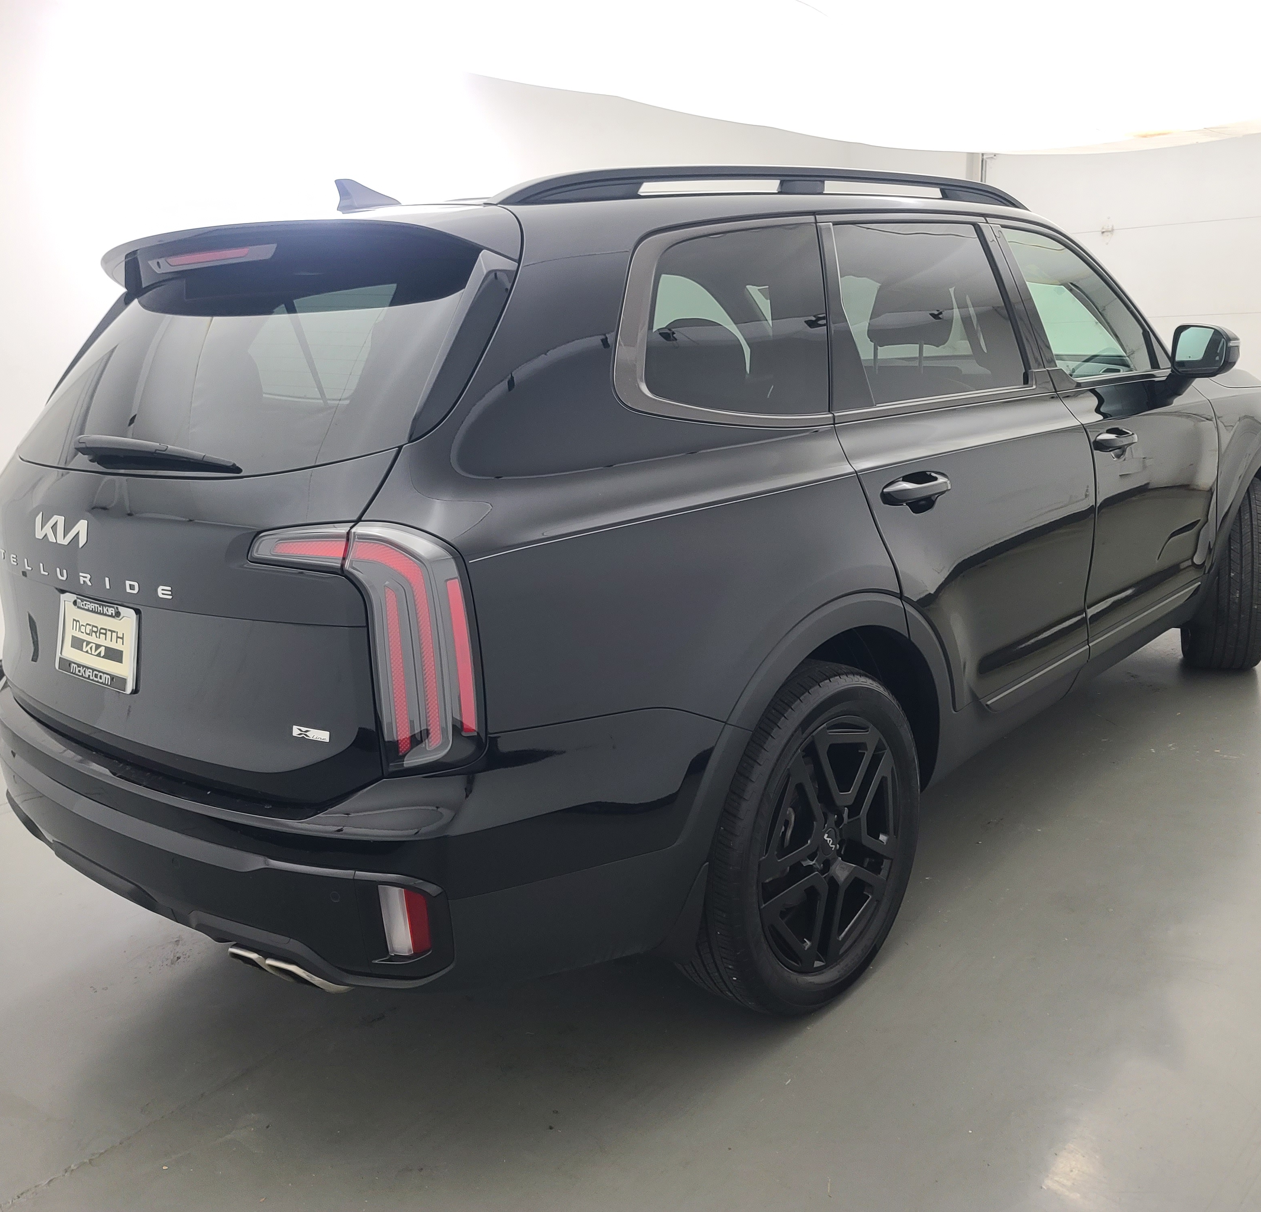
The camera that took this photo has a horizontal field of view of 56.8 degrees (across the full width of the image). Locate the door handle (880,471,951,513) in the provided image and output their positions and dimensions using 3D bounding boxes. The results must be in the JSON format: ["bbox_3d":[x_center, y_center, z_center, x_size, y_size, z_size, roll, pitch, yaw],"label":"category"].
[{"bbox_3d":[0.611,-0.245,2.499,0.058,0.068,0.250,8,17,42],"label":"door handle"}]

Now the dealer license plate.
[{"bbox_3d":[-1.019,0.068,2.230,0.312,0.162,0.020,8,5,42],"label":"dealer license plate"}]

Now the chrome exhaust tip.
[{"bbox_3d":[-0.588,0.622,2.006,0.260,0.080,0.140,8,17,42],"label":"chrome exhaust tip"}]

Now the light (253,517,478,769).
[{"bbox_3d":[-0.407,0.048,1.780,0.365,0.370,0.175,8,17,42],"label":"light"}]

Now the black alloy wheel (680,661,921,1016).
[{"bbox_3d":[0.350,0.478,2.523,0.250,0.745,0.745,8,17,42],"label":"black alloy wheel"}]

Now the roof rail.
[{"bbox_3d":[0.467,-0.962,2.748,0.065,0.100,2.060,8,19,42],"label":"roof rail"}]

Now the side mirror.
[{"bbox_3d":[1.821,-0.811,3.713,0.200,0.170,0.130,8,17,42],"label":"side mirror"}]

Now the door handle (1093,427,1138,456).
[{"bbox_3d":[1.367,-0.461,3.292,0.058,0.068,0.250,8,17,42],"label":"door handle"}]

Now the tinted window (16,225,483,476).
[{"bbox_3d":[-0.867,-0.463,2.316,1.380,0.500,0.100,8,-22,42],"label":"tinted window"}]

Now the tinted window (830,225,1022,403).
[{"bbox_3d":[0.742,-0.727,2.848,0.770,0.440,0.040,-16,-2,-45],"label":"tinted window"}]

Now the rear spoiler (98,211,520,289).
[{"bbox_3d":[-0.770,-0.720,2.381,1.400,0.140,0.340,8,17,42],"label":"rear spoiler"}]

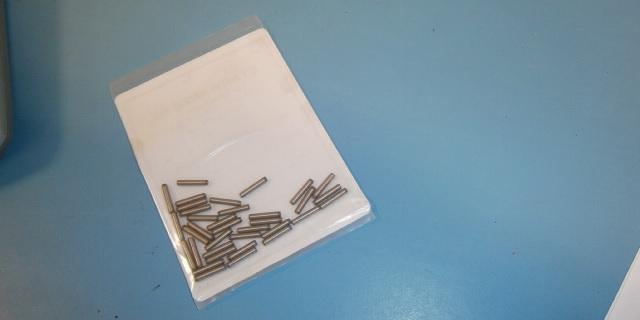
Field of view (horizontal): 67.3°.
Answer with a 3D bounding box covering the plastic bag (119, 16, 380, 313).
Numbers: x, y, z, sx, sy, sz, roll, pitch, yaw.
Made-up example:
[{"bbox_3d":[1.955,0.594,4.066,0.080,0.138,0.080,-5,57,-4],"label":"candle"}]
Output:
[{"bbox_3d":[-0.038,-0.007,0.203,0.077,0.007,0.114,-28,68,-5],"label":"plastic bag"}]

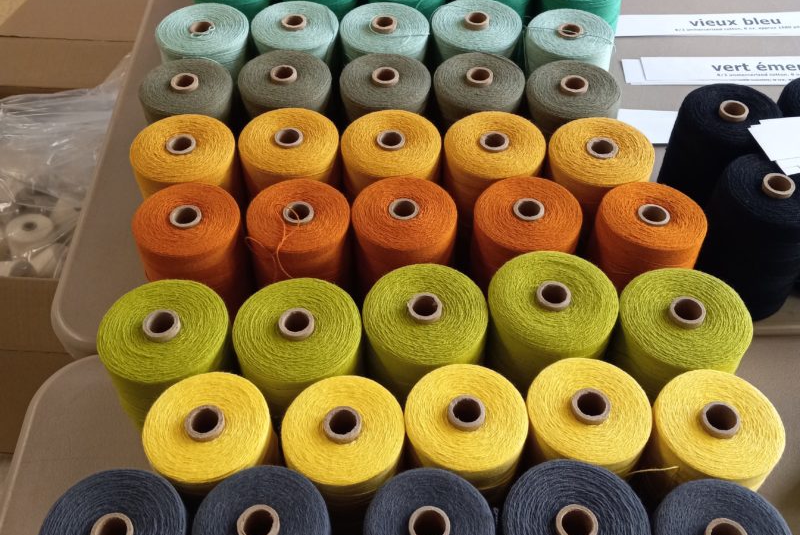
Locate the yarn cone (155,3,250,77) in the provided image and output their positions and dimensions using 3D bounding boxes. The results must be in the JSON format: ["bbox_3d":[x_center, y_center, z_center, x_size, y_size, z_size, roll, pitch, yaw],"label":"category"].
[{"bbox_3d":[-0.170,-0.172,0.757,0.082,0.109,0.082,-2,49,0],"label":"yarn cone"}]

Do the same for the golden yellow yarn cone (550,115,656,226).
[{"bbox_3d":[0.147,-0.051,0.643,0.076,0.110,0.076,-2,48,0],"label":"golden yellow yarn cone"}]

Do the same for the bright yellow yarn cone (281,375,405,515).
[{"bbox_3d":[-0.030,0.119,0.489,0.067,0.104,0.067,-1,49,0],"label":"bright yellow yarn cone"}]

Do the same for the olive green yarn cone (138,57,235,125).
[{"bbox_3d":[-0.171,-0.114,0.707,0.076,0.109,0.076,-2,49,0],"label":"olive green yarn cone"}]

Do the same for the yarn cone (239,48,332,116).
[{"bbox_3d":[-0.091,-0.119,0.707,0.075,0.111,0.075,-2,48,0],"label":"yarn cone"}]

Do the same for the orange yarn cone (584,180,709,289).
[{"bbox_3d":[0.171,-0.001,0.600,0.072,0.109,0.072,-2,48,0],"label":"orange yarn cone"}]

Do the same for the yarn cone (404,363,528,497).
[{"bbox_3d":[0.038,0.116,0.499,0.068,0.108,0.068,-2,48,0],"label":"yarn cone"}]

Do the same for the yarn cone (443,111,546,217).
[{"bbox_3d":[0.071,-0.058,0.651,0.074,0.109,0.074,-2,48,0],"label":"yarn cone"}]

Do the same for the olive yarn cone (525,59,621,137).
[{"bbox_3d":[0.137,-0.107,0.694,0.074,0.110,0.074,-2,48,0],"label":"olive yarn cone"}]

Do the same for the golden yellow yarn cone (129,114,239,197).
[{"bbox_3d":[-0.158,-0.055,0.644,0.076,0.104,0.076,-1,49,0],"label":"golden yellow yarn cone"}]

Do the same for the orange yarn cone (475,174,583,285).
[{"bbox_3d":[0.087,-0.004,0.596,0.073,0.104,0.073,-1,49,0],"label":"orange yarn cone"}]

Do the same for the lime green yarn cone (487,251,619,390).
[{"bbox_3d":[0.095,0.054,0.550,0.079,0.112,0.079,-2,48,0],"label":"lime green yarn cone"}]

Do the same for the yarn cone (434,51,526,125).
[{"bbox_3d":[0.065,-0.117,0.704,0.074,0.109,0.074,-2,49,0],"label":"yarn cone"}]

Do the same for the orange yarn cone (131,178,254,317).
[{"bbox_3d":[-0.144,0.001,0.602,0.073,0.110,0.073,-2,48,0],"label":"orange yarn cone"}]

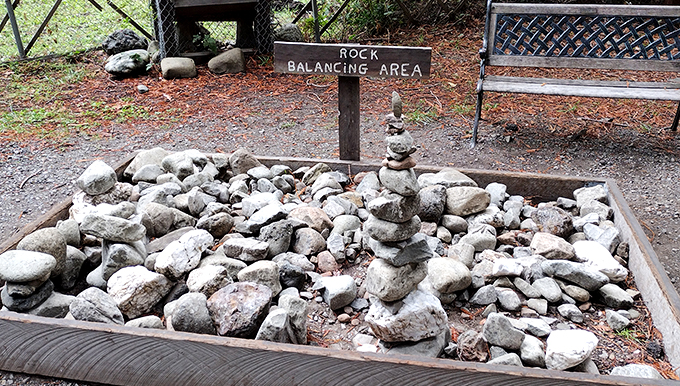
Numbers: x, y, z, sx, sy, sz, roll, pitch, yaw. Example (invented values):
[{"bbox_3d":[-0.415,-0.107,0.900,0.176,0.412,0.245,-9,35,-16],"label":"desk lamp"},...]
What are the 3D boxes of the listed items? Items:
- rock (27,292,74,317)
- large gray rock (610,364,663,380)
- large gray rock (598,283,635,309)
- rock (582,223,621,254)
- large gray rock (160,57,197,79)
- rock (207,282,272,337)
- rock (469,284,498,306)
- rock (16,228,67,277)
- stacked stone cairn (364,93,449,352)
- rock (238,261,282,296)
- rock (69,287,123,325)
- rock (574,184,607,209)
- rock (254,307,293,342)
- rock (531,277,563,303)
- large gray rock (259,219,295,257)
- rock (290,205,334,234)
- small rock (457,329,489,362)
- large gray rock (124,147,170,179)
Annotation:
[{"bbox_3d":[-0.942,0.379,1.734,0.156,0.090,0.125,3,27,5],"label":"rock"},{"bbox_3d":[0.798,0.498,1.423,0.145,0.080,0.105,3,27,11],"label":"large gray rock"},{"bbox_3d":[0.938,0.347,1.796,0.080,0.068,0.120,-20,32,-33],"label":"large gray rock"},{"bbox_3d":[0.955,0.166,1.939,0.124,0.110,0.115,12,30,27],"label":"rock"},{"bbox_3d":[-1.470,-1.142,4.827,0.330,0.190,0.230,-2,28,0],"label":"large gray rock"},{"bbox_3d":[-0.331,0.384,1.746,0.211,0.139,0.165,-4,26,-6],"label":"rock"},{"bbox_3d":[0.468,0.337,1.743,0.088,0.064,0.073,5,28,16],"label":"rock"},{"bbox_3d":[-1.151,0.233,2.045,0.175,0.165,0.165,-18,31,-30],"label":"rock"},{"bbox_3d":[0.188,0.089,1.498,0.255,0.770,0.240,3,27,11],"label":"stacked stone cairn"},{"bbox_3d":[-0.276,0.298,1.827,0.150,0.128,0.120,0,27,0],"label":"rock"},{"bbox_3d":[-0.790,0.369,1.722,0.178,0.120,0.131,3,27,11],"label":"rock"},{"bbox_3d":[1.105,0.015,2.335,0.155,0.090,0.120,12,30,25],"label":"rock"},{"bbox_3d":[-0.205,0.420,1.633,0.114,0.134,0.102,0,27,0],"label":"rock"},{"bbox_3d":[0.752,0.352,1.932,0.115,0.080,0.090,13,31,26],"label":"rock"},{"bbox_3d":[-0.258,0.181,2.157,0.139,0.124,0.134,-3,26,-4],"label":"large gray rock"},{"bbox_3d":[-0.130,0.121,2.336,0.190,0.110,0.140,3,28,9],"label":"rock"},{"bbox_3d":[0.430,0.498,1.720,0.105,0.115,0.110,-2,28,0],"label":"small rock"},{"bbox_3d":[-0.937,-0.144,2.588,0.224,0.152,0.145,4,27,7],"label":"large gray rock"}]

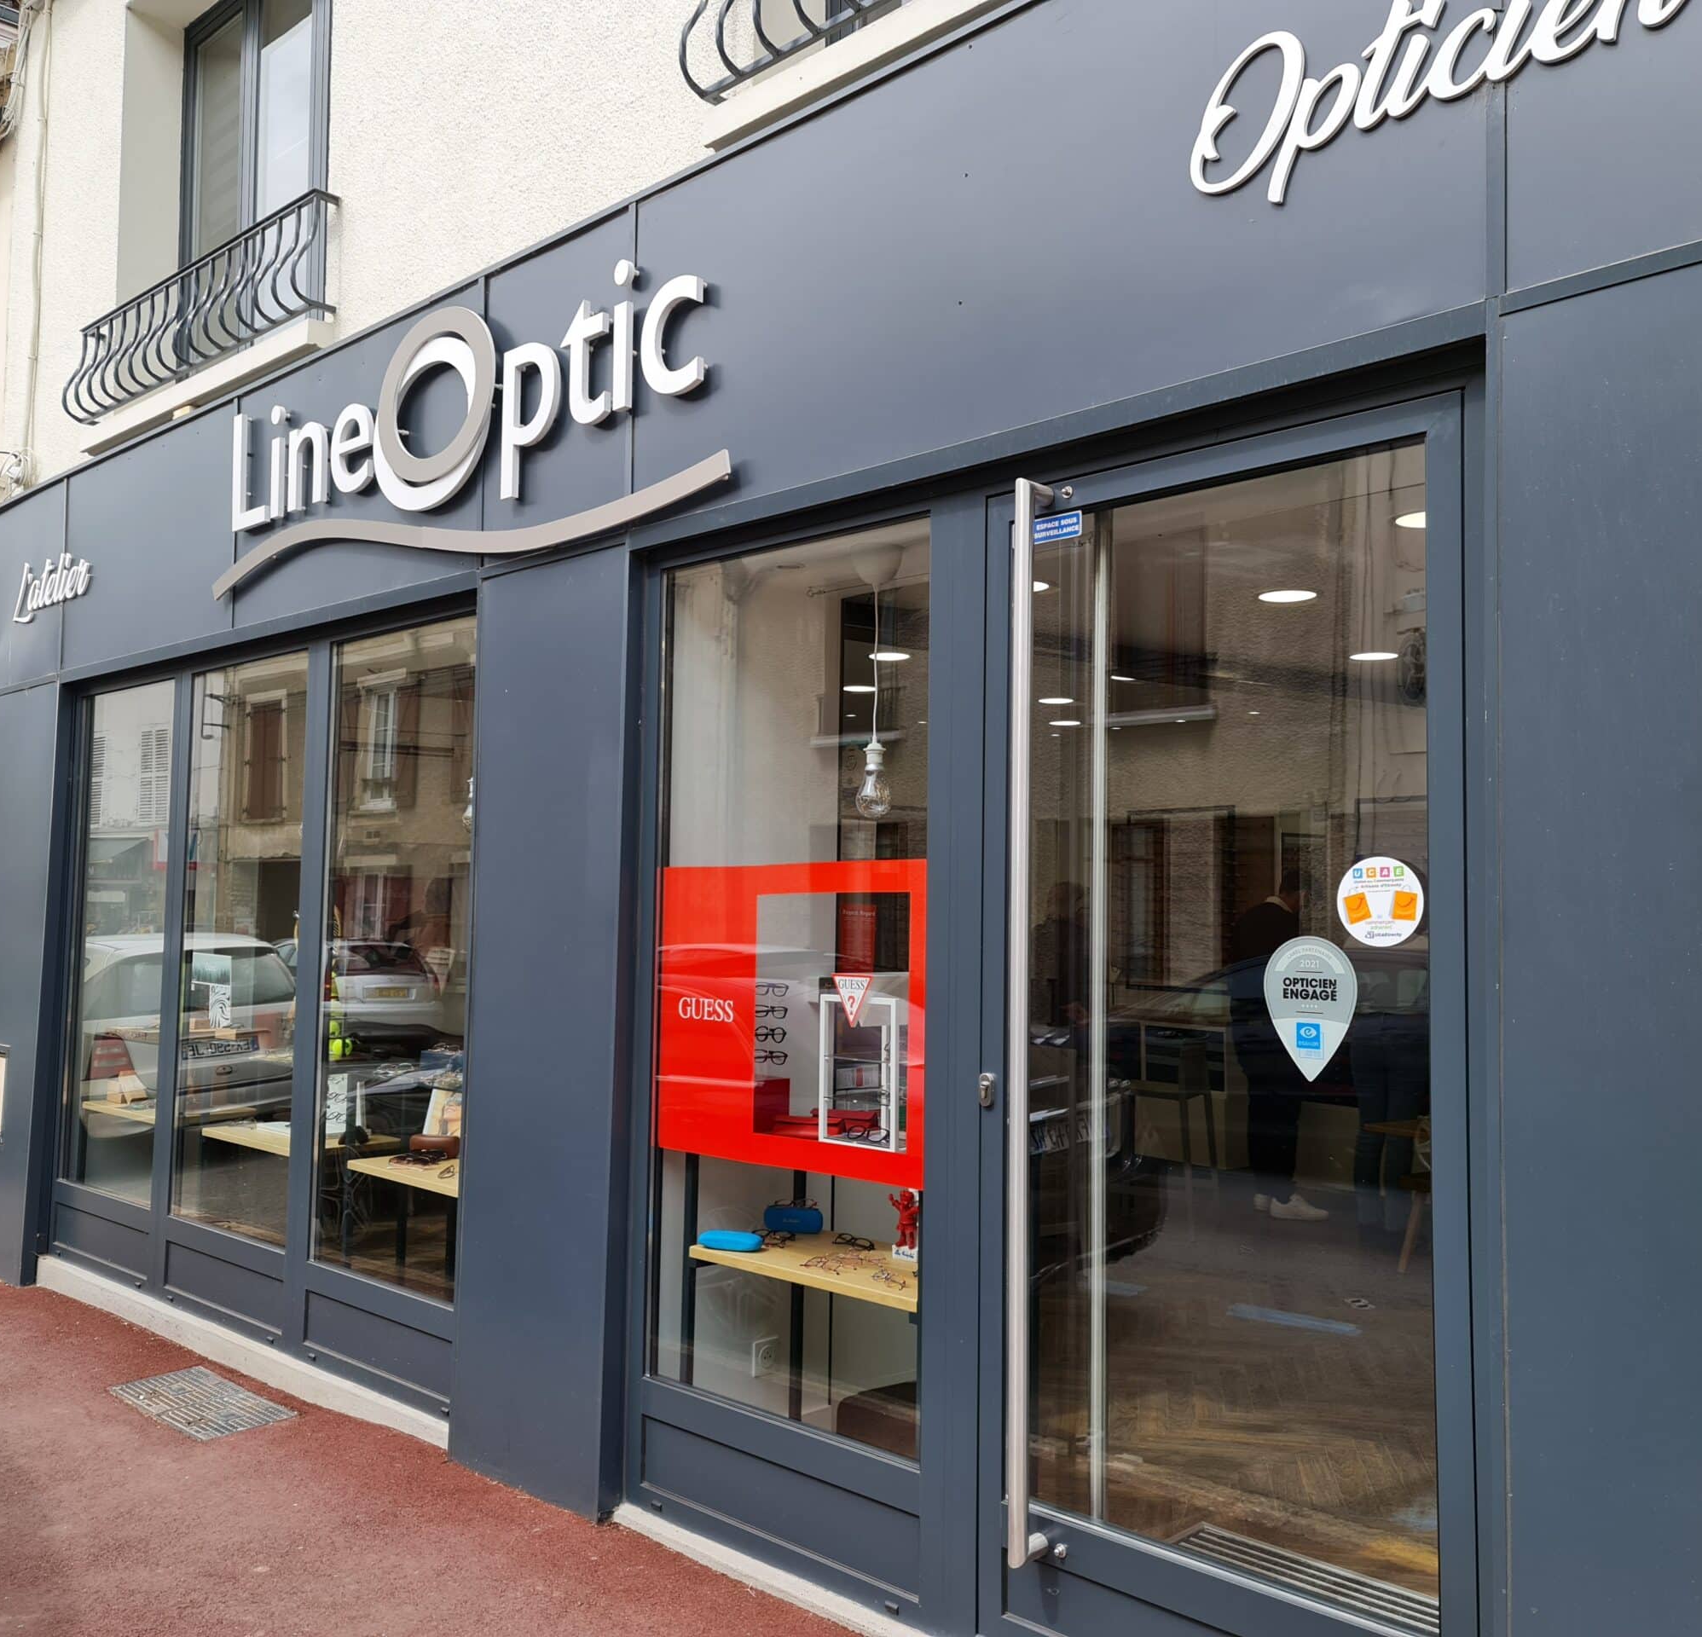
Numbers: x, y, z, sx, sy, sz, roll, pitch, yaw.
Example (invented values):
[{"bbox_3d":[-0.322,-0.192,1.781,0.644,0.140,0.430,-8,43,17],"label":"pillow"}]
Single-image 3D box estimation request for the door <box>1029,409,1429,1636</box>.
[{"bbox_3d":[0.604,0.332,2.788,0.865,1.910,0.060,-3,-5,44],"label":"door"}]

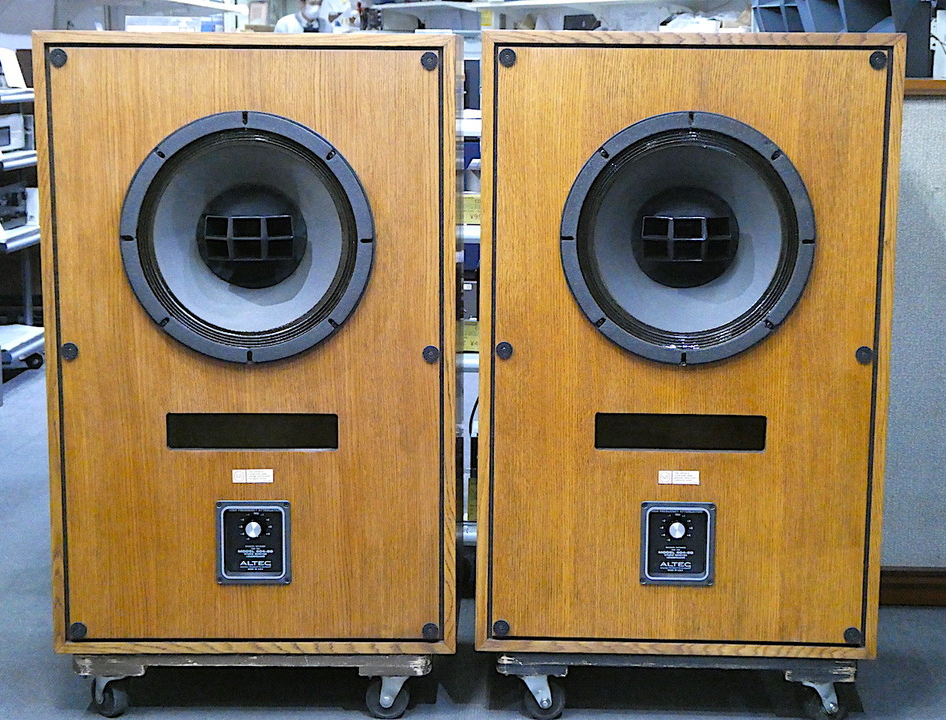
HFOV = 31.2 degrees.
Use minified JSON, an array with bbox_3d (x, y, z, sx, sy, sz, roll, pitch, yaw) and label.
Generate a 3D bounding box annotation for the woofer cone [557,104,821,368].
[{"bbox_3d":[0.346,-0.206,2.763,0.405,0.405,0.160,1,9,3],"label":"woofer cone"}]

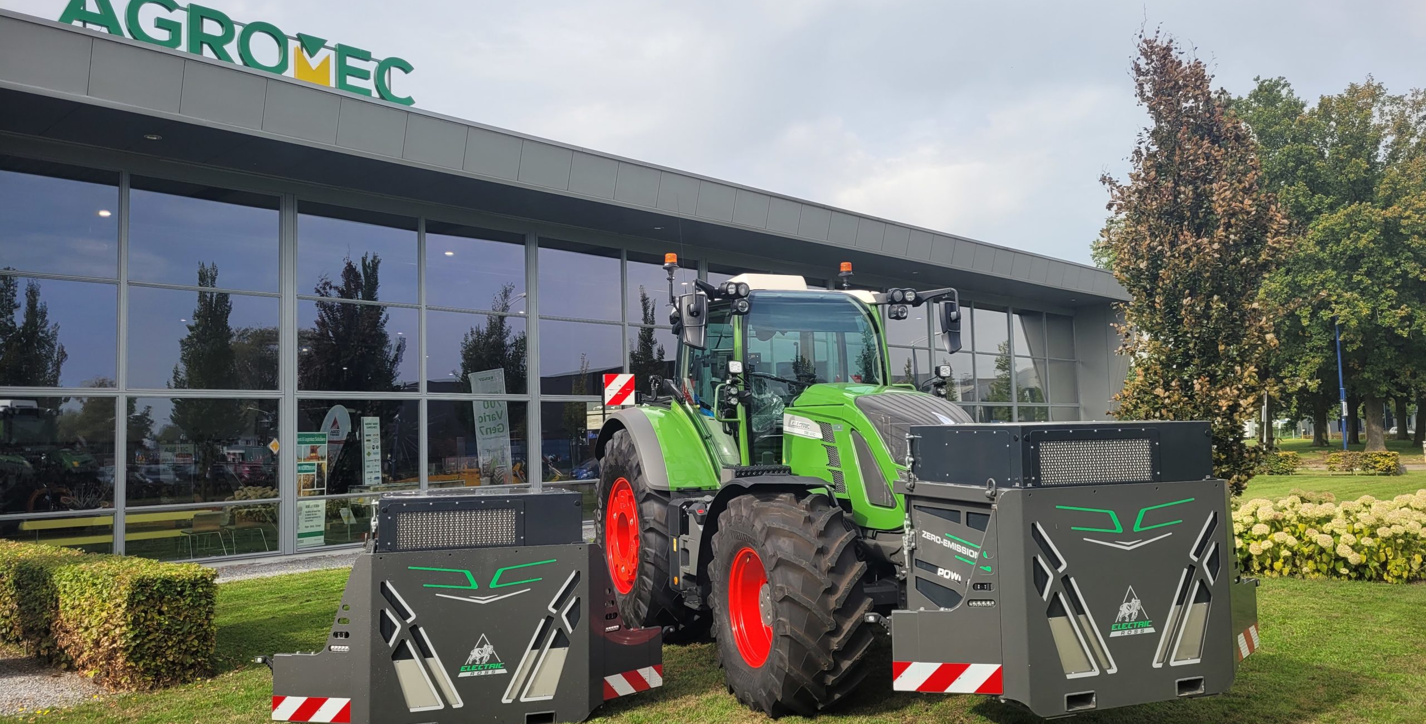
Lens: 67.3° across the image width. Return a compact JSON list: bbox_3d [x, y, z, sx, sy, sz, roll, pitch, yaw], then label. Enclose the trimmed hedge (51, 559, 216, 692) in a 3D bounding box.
[{"bbox_3d":[-4.643,2.051,8.574,1.650,0.800,0.630,-5,-6,43],"label":"trimmed hedge"}]

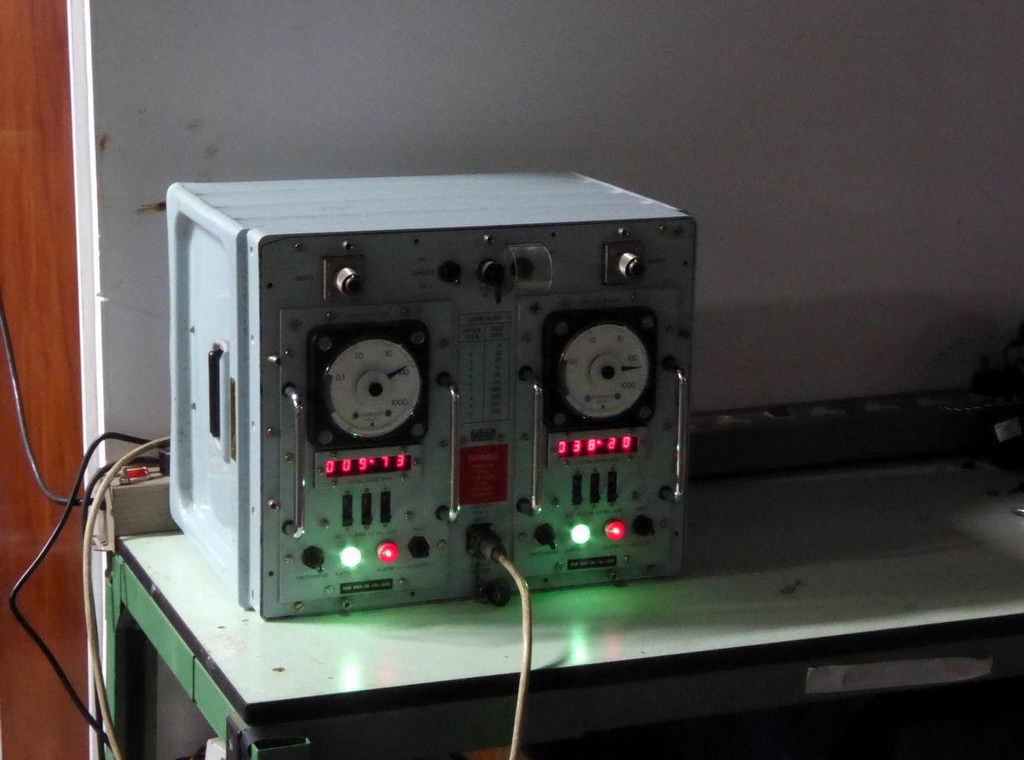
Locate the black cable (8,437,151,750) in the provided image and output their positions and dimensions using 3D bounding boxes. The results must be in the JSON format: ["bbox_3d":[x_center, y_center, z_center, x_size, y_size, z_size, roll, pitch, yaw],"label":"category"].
[{"bbox_3d":[-0.505,0.250,2.566,0.150,0.370,0.090,-4,15,-23],"label":"black cable"}]

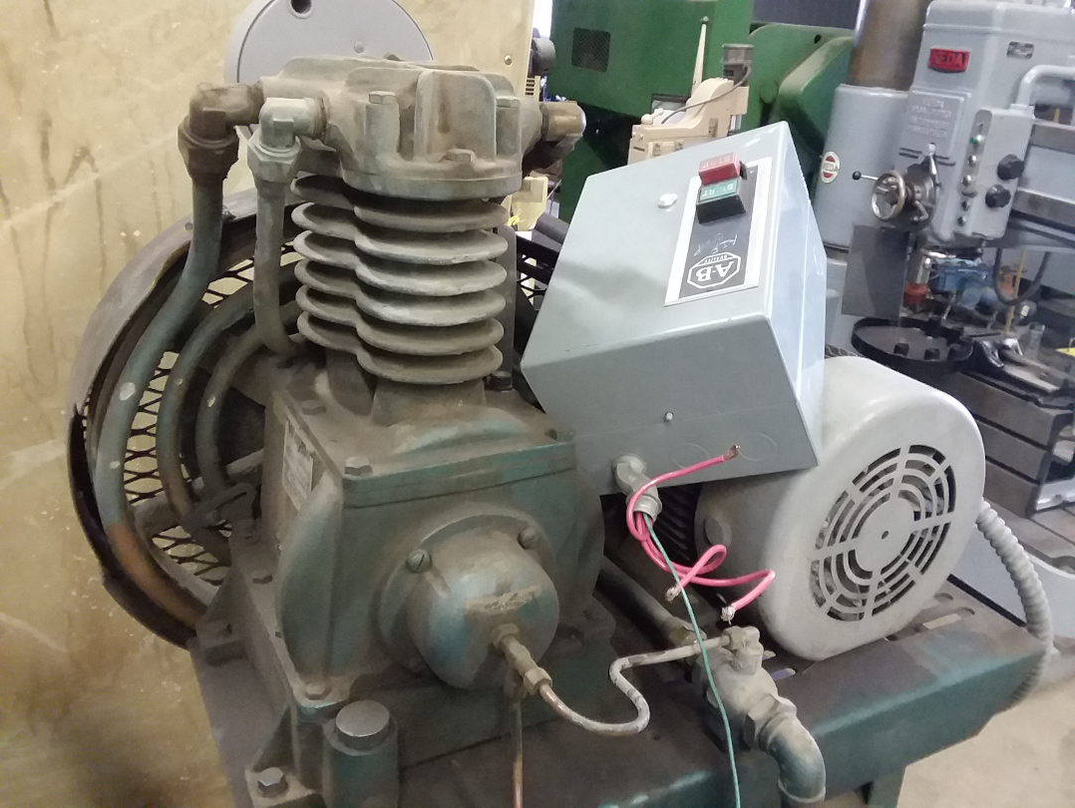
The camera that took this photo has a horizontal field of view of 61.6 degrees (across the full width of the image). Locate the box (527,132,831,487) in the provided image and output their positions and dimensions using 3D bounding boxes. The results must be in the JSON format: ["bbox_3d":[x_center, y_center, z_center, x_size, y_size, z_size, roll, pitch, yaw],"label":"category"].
[{"bbox_3d":[0.129,-0.084,0.755,0.183,0.142,0.274,-10,39,26],"label":"box"}]

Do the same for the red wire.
[{"bbox_3d":[0.117,0.087,0.637,0.105,0.110,0.090,5,22,0],"label":"red wire"}]

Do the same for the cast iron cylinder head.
[{"bbox_3d":[-0.091,-0.193,0.614,0.165,0.071,0.197,-8,25,-28],"label":"cast iron cylinder head"}]

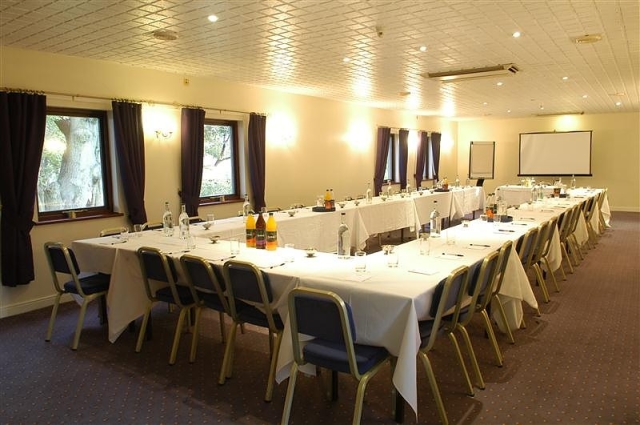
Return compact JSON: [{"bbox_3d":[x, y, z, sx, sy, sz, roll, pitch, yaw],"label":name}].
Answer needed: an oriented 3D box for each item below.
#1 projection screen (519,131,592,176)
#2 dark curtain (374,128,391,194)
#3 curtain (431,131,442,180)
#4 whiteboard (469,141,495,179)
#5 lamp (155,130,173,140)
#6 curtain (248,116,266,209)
[{"bbox_3d":[6.362,-1.586,11.991,1.830,1.180,0.060,4,8,37],"label":"projection screen"},{"bbox_3d":[1.364,-1.031,9.821,0.140,1.700,0.500,4,8,37],"label":"dark curtain"},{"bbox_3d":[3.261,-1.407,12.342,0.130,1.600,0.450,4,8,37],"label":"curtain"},{"bbox_3d":[4.673,-1.502,12.821,0.700,1.050,0.050,2,7,27],"label":"whiteboard"},{"bbox_3d":[-1.921,-0.959,5.432,0.140,0.150,0.240,4,8,37],"label":"lamp"},{"bbox_3d":[-0.948,-0.632,6.757,0.120,1.700,0.290,4,8,37],"label":"curtain"}]

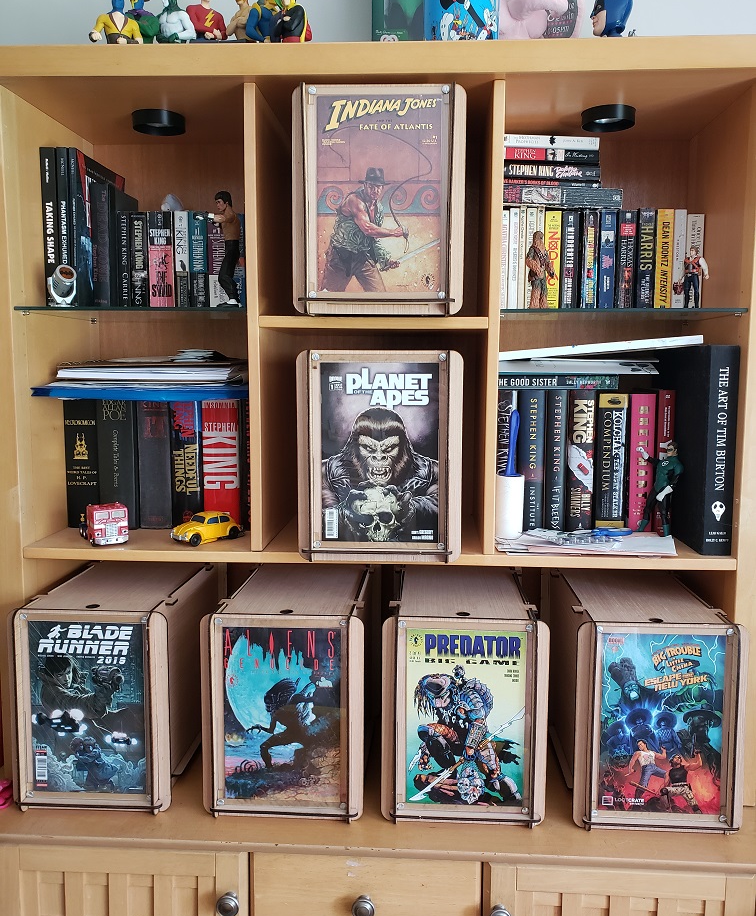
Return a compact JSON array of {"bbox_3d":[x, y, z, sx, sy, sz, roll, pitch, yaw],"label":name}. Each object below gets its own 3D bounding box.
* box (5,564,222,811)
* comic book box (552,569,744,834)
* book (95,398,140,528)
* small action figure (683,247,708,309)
[{"bbox_3d":[-0.413,0.357,1.278,0.238,0.306,0.352,1,6,3],"label":"box"},{"bbox_3d":[0.405,0.360,1.233,0.233,0.303,0.355,1,7,4],"label":"comic book box"},{"bbox_3d":[-0.449,-0.001,1.401,0.068,0.238,0.160,1,7,3],"label":"book"},{"bbox_3d":[0.477,-0.271,1.147,0.044,0.095,0.028,2,7,15],"label":"small action figure"}]

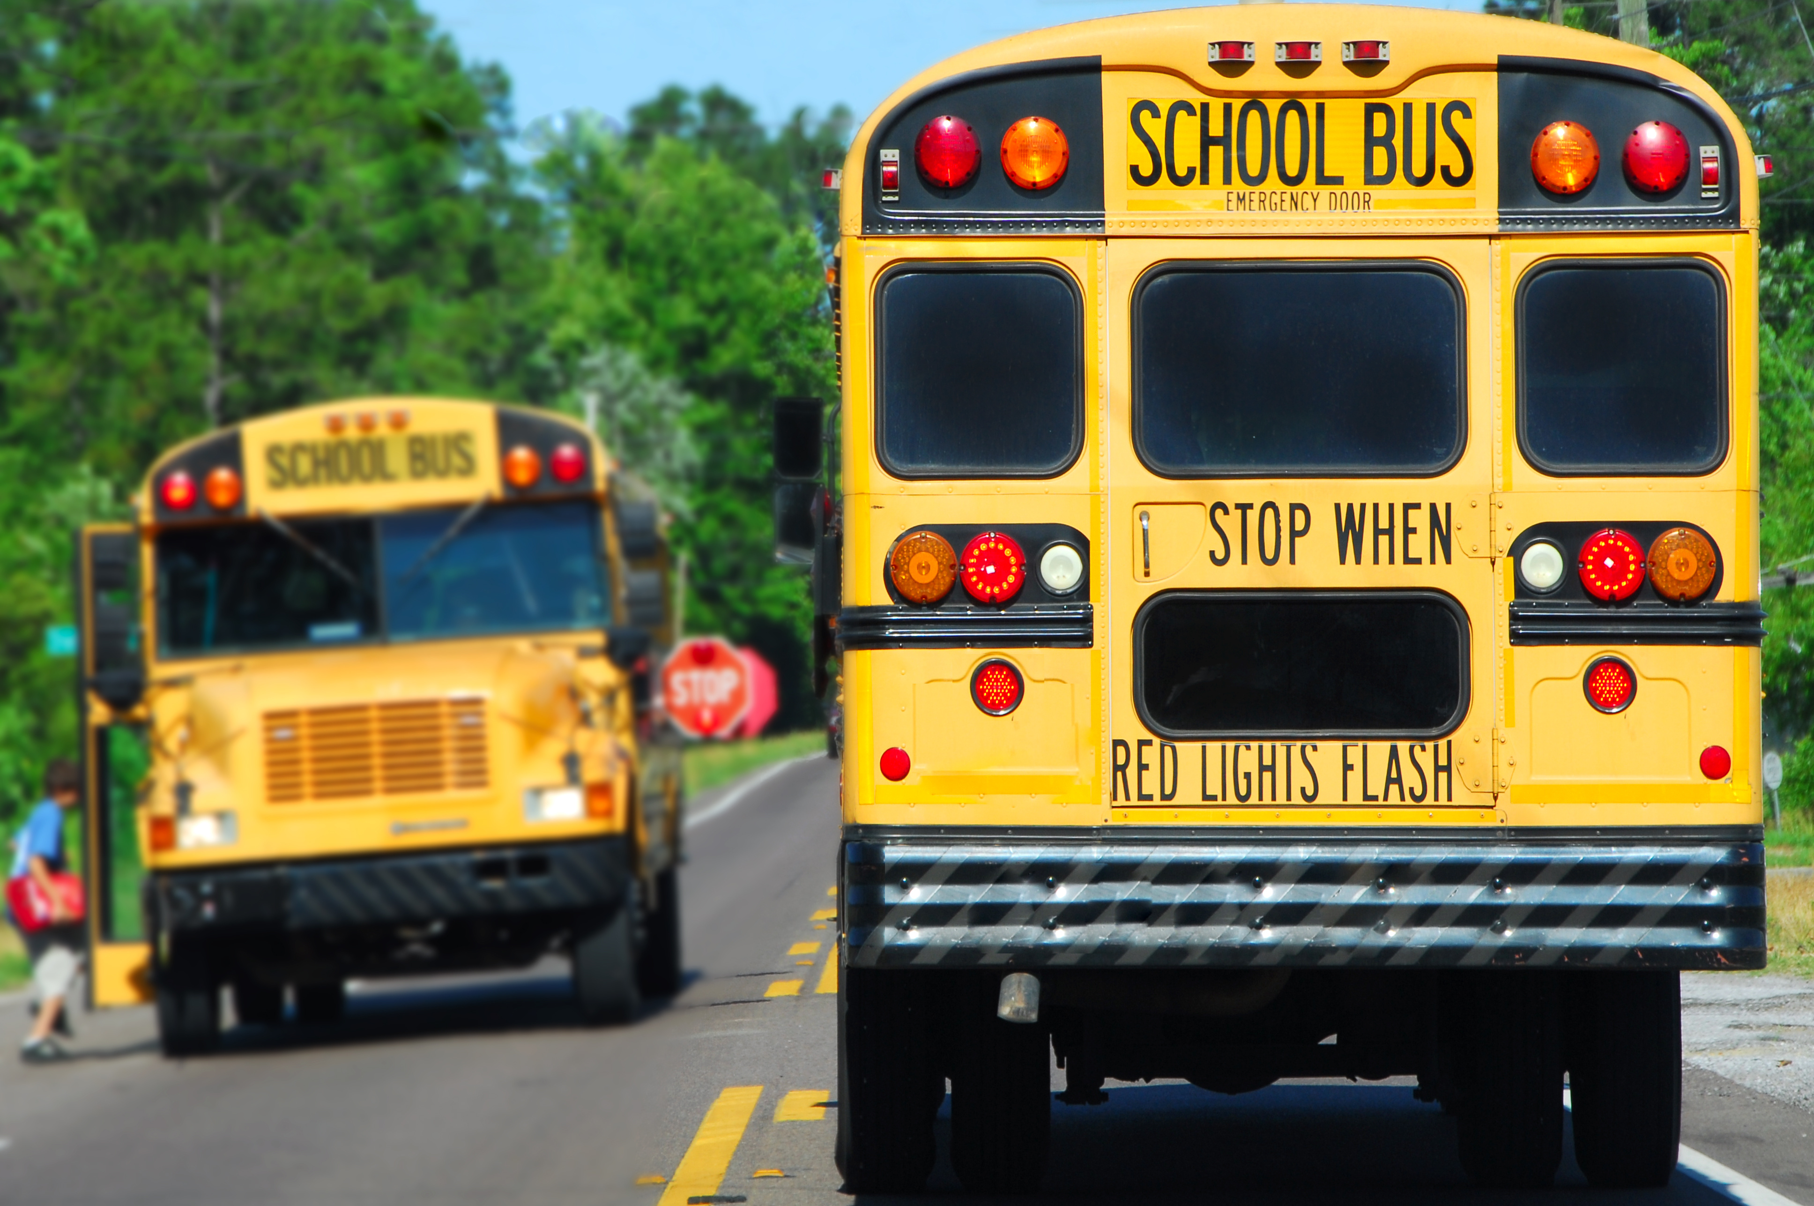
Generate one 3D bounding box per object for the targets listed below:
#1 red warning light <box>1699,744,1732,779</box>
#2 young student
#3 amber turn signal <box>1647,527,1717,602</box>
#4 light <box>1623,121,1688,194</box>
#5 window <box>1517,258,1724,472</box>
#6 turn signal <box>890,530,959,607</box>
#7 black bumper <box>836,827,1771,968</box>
[{"bbox_3d":[2.104,0.416,25.593,0.082,0.090,0.015,-1,-1,0],"label":"red warning light"},{"bbox_3d":[-4.177,1.497,47.800,0.400,1.444,0.420,0,-1,-26],"label":"young student"},{"bbox_3d":[2.022,-0.100,25.680,0.178,0.192,0.060,0,-1,0],"label":"amber turn signal"},{"bbox_3d":[1.948,-1.157,25.565,0.176,0.190,0.070,-1,-1,0],"label":"light"},{"bbox_3d":[1.869,-0.615,25.720,0.548,0.567,0.040,0,-1,0],"label":"window"},{"bbox_3d":[0.044,-0.094,25.680,0.181,0.196,0.060,0,-1,0],"label":"turn signal"},{"bbox_3d":[1.040,0.777,25.680,2.409,0.362,0.220,0,-1,0],"label":"black bumper"}]

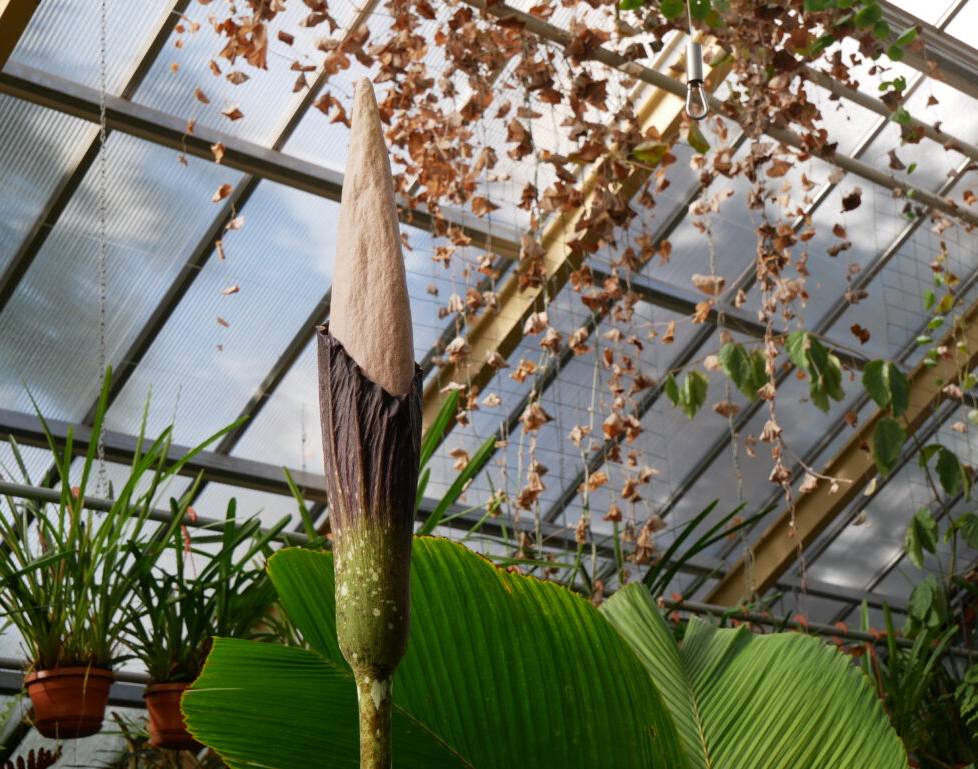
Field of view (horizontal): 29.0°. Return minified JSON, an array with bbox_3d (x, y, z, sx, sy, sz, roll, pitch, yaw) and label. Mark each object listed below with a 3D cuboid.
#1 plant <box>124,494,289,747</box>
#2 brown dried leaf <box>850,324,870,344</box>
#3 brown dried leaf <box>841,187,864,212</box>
[{"bbox_3d":[-0.963,0.824,6.500,0.560,0.850,0.530,-1,-16,-8],"label":"plant"},{"bbox_3d":[1.144,-0.154,5.850,0.060,0.056,0.042,-6,-16,11],"label":"brown dried leaf"},{"bbox_3d":[1.142,-0.581,5.950,0.067,0.076,0.048,-6,-16,11],"label":"brown dried leaf"}]

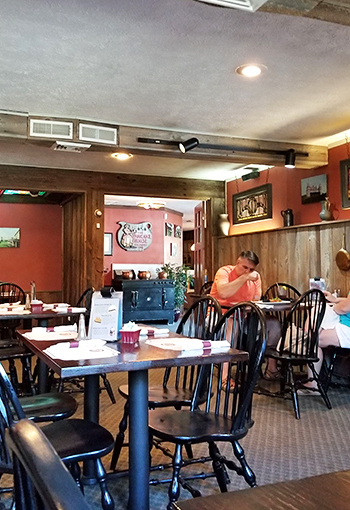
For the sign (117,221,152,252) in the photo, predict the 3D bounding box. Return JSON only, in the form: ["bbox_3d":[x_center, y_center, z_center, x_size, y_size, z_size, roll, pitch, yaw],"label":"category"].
[{"bbox_3d":[-0.827,-0.382,10.623,0.770,0.631,0.050,0,-2,-24],"label":"sign"}]

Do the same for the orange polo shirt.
[{"bbox_3d":[0.620,0.393,5.220,0.510,0.560,0.360,1,-2,-30],"label":"orange polo shirt"}]

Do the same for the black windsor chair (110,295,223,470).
[{"bbox_3d":[-0.025,0.700,2.715,0.510,0.950,0.450,1,-2,-24],"label":"black windsor chair"}]

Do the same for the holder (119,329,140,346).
[{"bbox_3d":[-0.207,0.373,2.355,0.080,0.066,0.078,-1,-2,16],"label":"holder"}]

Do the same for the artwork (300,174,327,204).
[{"bbox_3d":[1.544,-0.724,5.665,0.030,0.294,0.445,0,-2,-24],"label":"artwork"}]

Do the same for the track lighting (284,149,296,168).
[{"bbox_3d":[1.194,-0.989,5.280,0.105,0.190,0.115,0,-2,0],"label":"track lighting"}]

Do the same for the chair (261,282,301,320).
[{"bbox_3d":[1.180,0.773,5.139,0.465,0.944,0.530,0,-2,-8],"label":"chair"}]

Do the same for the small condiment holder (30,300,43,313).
[{"bbox_3d":[-1.113,0.424,4.120,0.080,0.066,0.078,0,-2,-19],"label":"small condiment holder"}]

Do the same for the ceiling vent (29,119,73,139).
[{"bbox_3d":[-1.061,-1.081,4.407,0.365,0.147,0.030,0,-2,-23],"label":"ceiling vent"}]

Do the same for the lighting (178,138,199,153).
[{"bbox_3d":[0.126,-1.019,4.754,0.165,0.090,0.090,-30,9,-19],"label":"lighting"}]

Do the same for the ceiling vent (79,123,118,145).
[{"bbox_3d":[-0.668,-1.063,4.491,0.344,0.143,0.025,0,-2,-24],"label":"ceiling vent"}]

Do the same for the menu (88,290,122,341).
[{"bbox_3d":[-0.343,0.294,2.548,0.155,0.260,0.075,-1,-2,20],"label":"menu"}]

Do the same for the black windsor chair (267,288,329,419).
[{"bbox_3d":[0.898,0.730,4.032,0.460,0.925,0.530,0,-2,-34],"label":"black windsor chair"}]

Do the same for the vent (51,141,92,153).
[{"bbox_3d":[-0.942,-0.988,4.650,0.330,0.040,0.290,0,-2,-23],"label":"vent"}]

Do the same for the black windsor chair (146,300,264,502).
[{"bbox_3d":[0.096,0.698,2.300,0.530,0.944,0.465,0,-2,-24],"label":"black windsor chair"}]

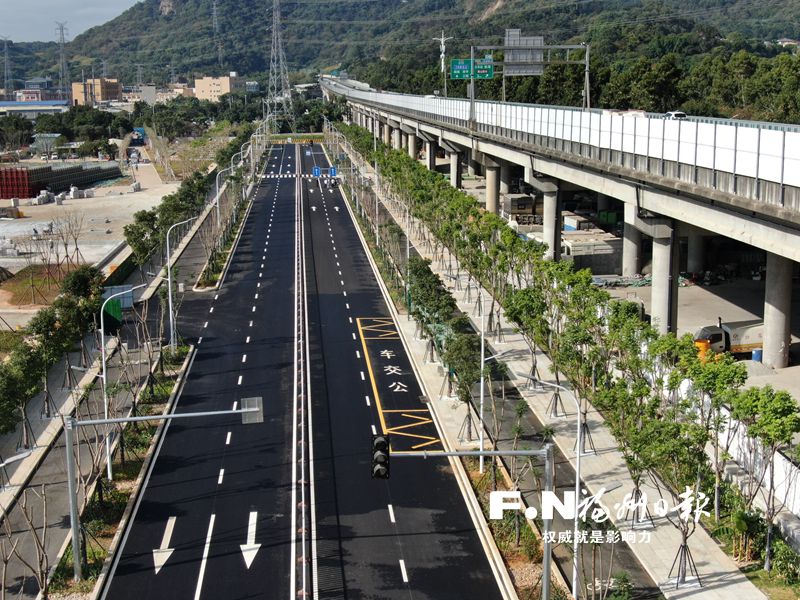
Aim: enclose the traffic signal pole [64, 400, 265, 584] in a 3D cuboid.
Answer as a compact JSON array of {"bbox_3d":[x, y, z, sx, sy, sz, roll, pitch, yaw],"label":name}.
[{"bbox_3d":[-9.362,7.652,44.753,7.750,7.200,0.450,-2,11,-5],"label":"traffic signal pole"}]

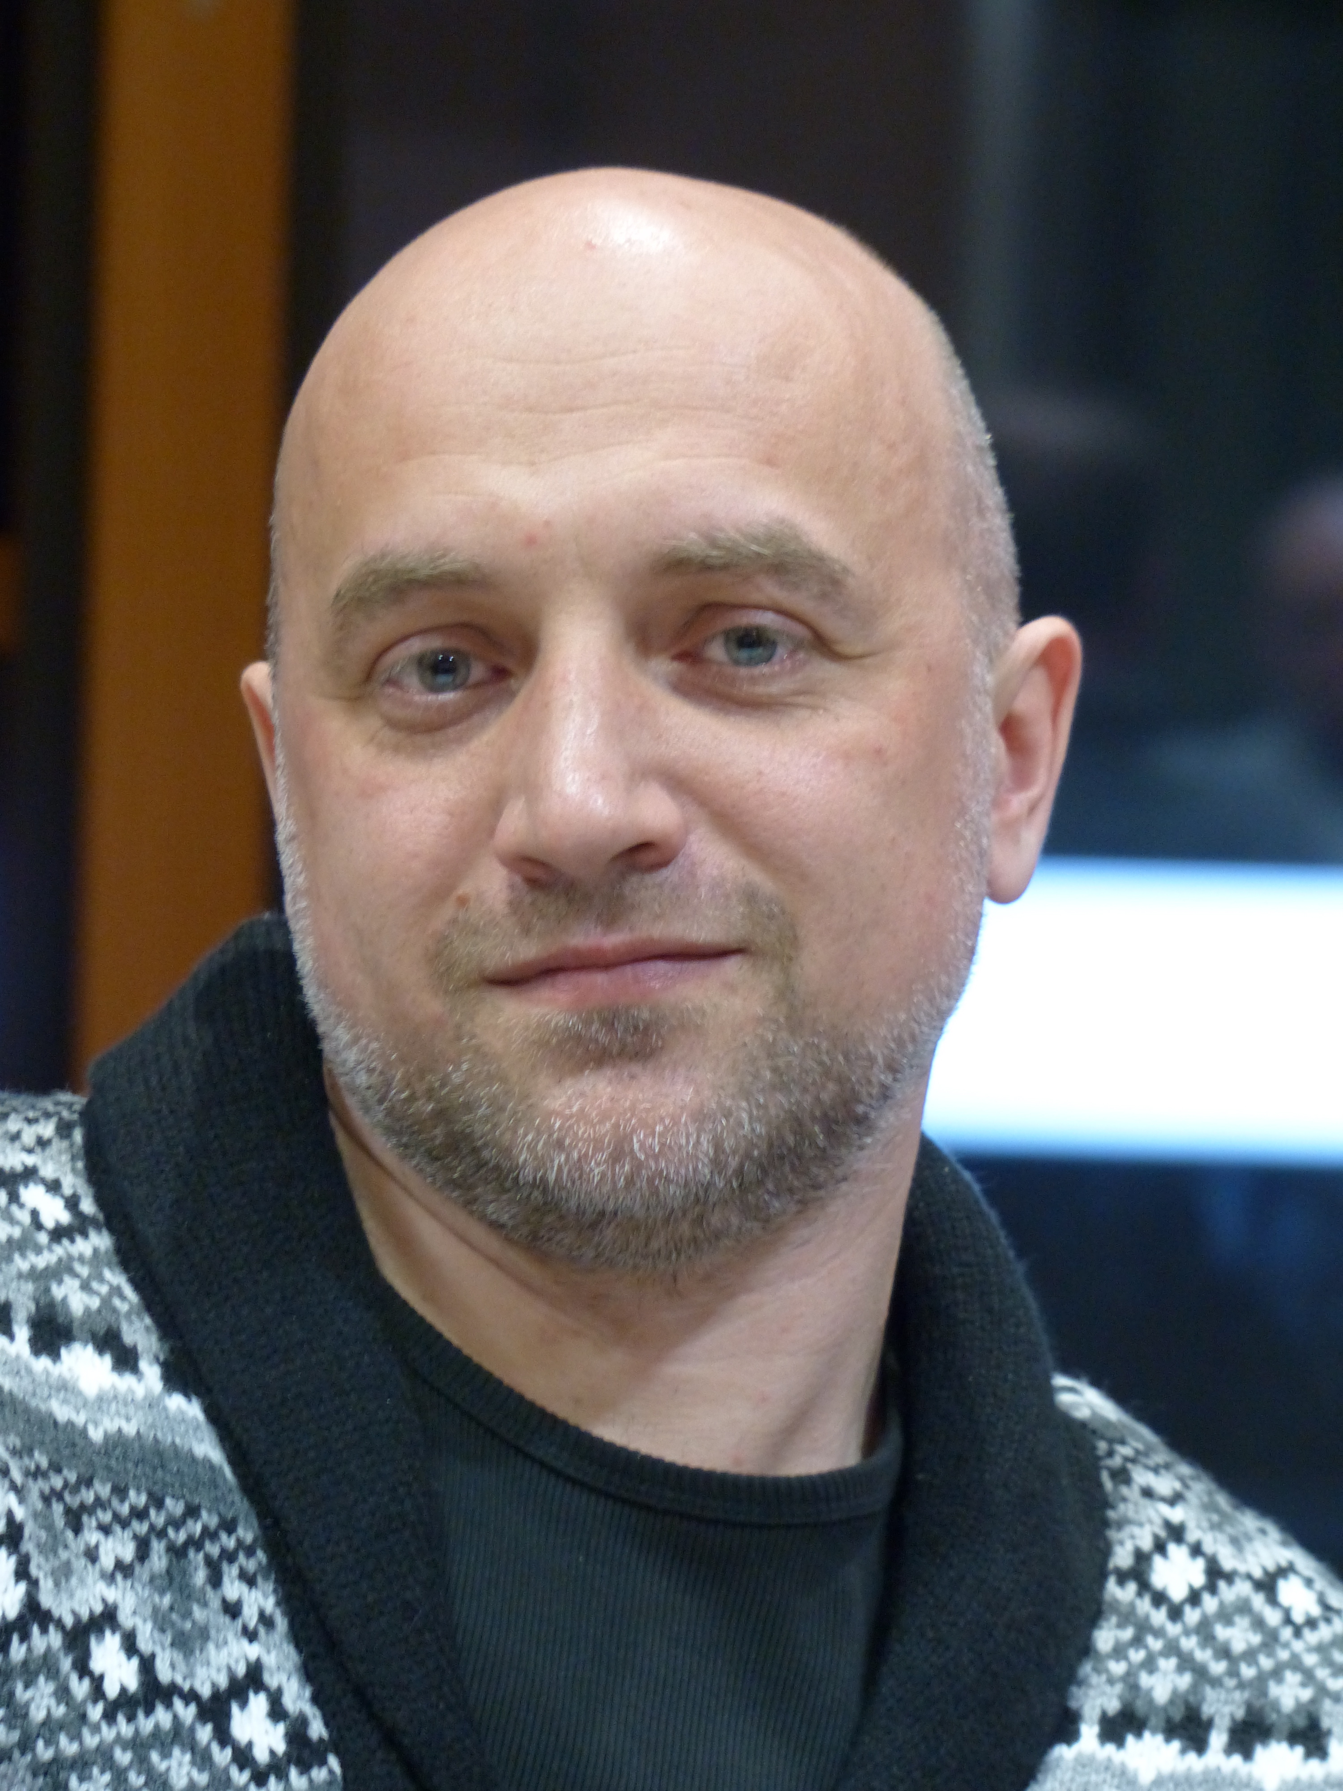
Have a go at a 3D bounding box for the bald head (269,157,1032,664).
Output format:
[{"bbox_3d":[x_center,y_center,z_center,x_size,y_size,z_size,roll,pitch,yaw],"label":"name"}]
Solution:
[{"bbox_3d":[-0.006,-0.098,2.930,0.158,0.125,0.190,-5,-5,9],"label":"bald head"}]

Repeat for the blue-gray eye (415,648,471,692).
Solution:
[{"bbox_3d":[-0.048,-0.047,2.856,0.012,0.011,0.008,-4,-2,5],"label":"blue-gray eye"}]

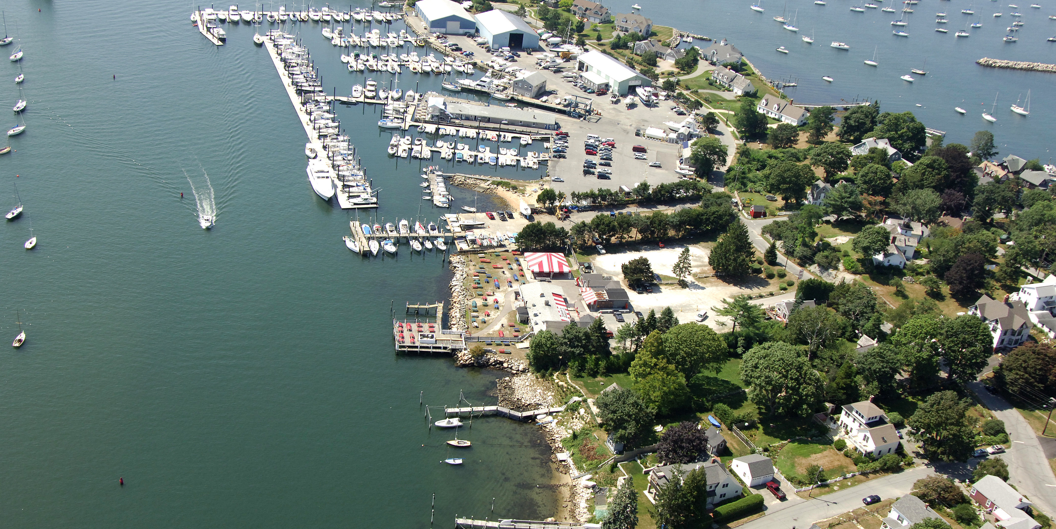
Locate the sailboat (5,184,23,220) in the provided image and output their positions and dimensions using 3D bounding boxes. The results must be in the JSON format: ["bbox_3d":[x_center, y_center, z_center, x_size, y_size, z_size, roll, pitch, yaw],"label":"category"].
[{"bbox_3d":[-156.790,-19.820,321.870,2.600,10.500,8.500,8,26,4],"label":"sailboat"}]

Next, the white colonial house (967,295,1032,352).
[{"bbox_3d":[138.660,16.400,311.610,13.100,10.000,15.300,-5,29,-23],"label":"white colonial house"}]

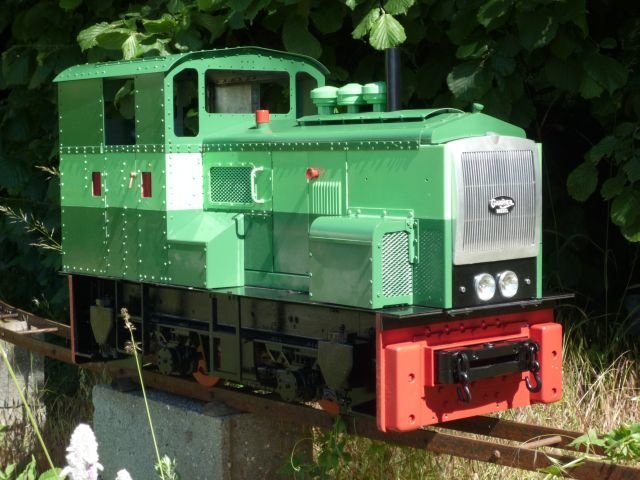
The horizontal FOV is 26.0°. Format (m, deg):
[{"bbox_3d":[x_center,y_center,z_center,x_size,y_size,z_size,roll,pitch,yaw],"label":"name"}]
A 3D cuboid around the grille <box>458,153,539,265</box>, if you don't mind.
[{"bbox_3d":[0.264,-0.054,2.077,0.163,0.160,0.018,-4,5,-40],"label":"grille"}]

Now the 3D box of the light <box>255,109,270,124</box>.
[{"bbox_3d":[-0.099,-0.214,2.414,0.023,0.022,0.023,-4,5,-40],"label":"light"}]

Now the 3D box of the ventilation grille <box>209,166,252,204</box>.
[{"bbox_3d":[-0.156,-0.094,2.402,0.007,0.065,0.126,-4,5,-40],"label":"ventilation grille"}]

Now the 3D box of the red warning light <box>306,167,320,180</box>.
[{"bbox_3d":[-0.008,-0.105,2.214,0.020,0.019,0.019,-4,5,-40],"label":"red warning light"}]

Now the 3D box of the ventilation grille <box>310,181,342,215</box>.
[{"bbox_3d":[0.010,-0.066,2.209,0.007,0.056,0.074,-4,5,-40],"label":"ventilation grille"}]

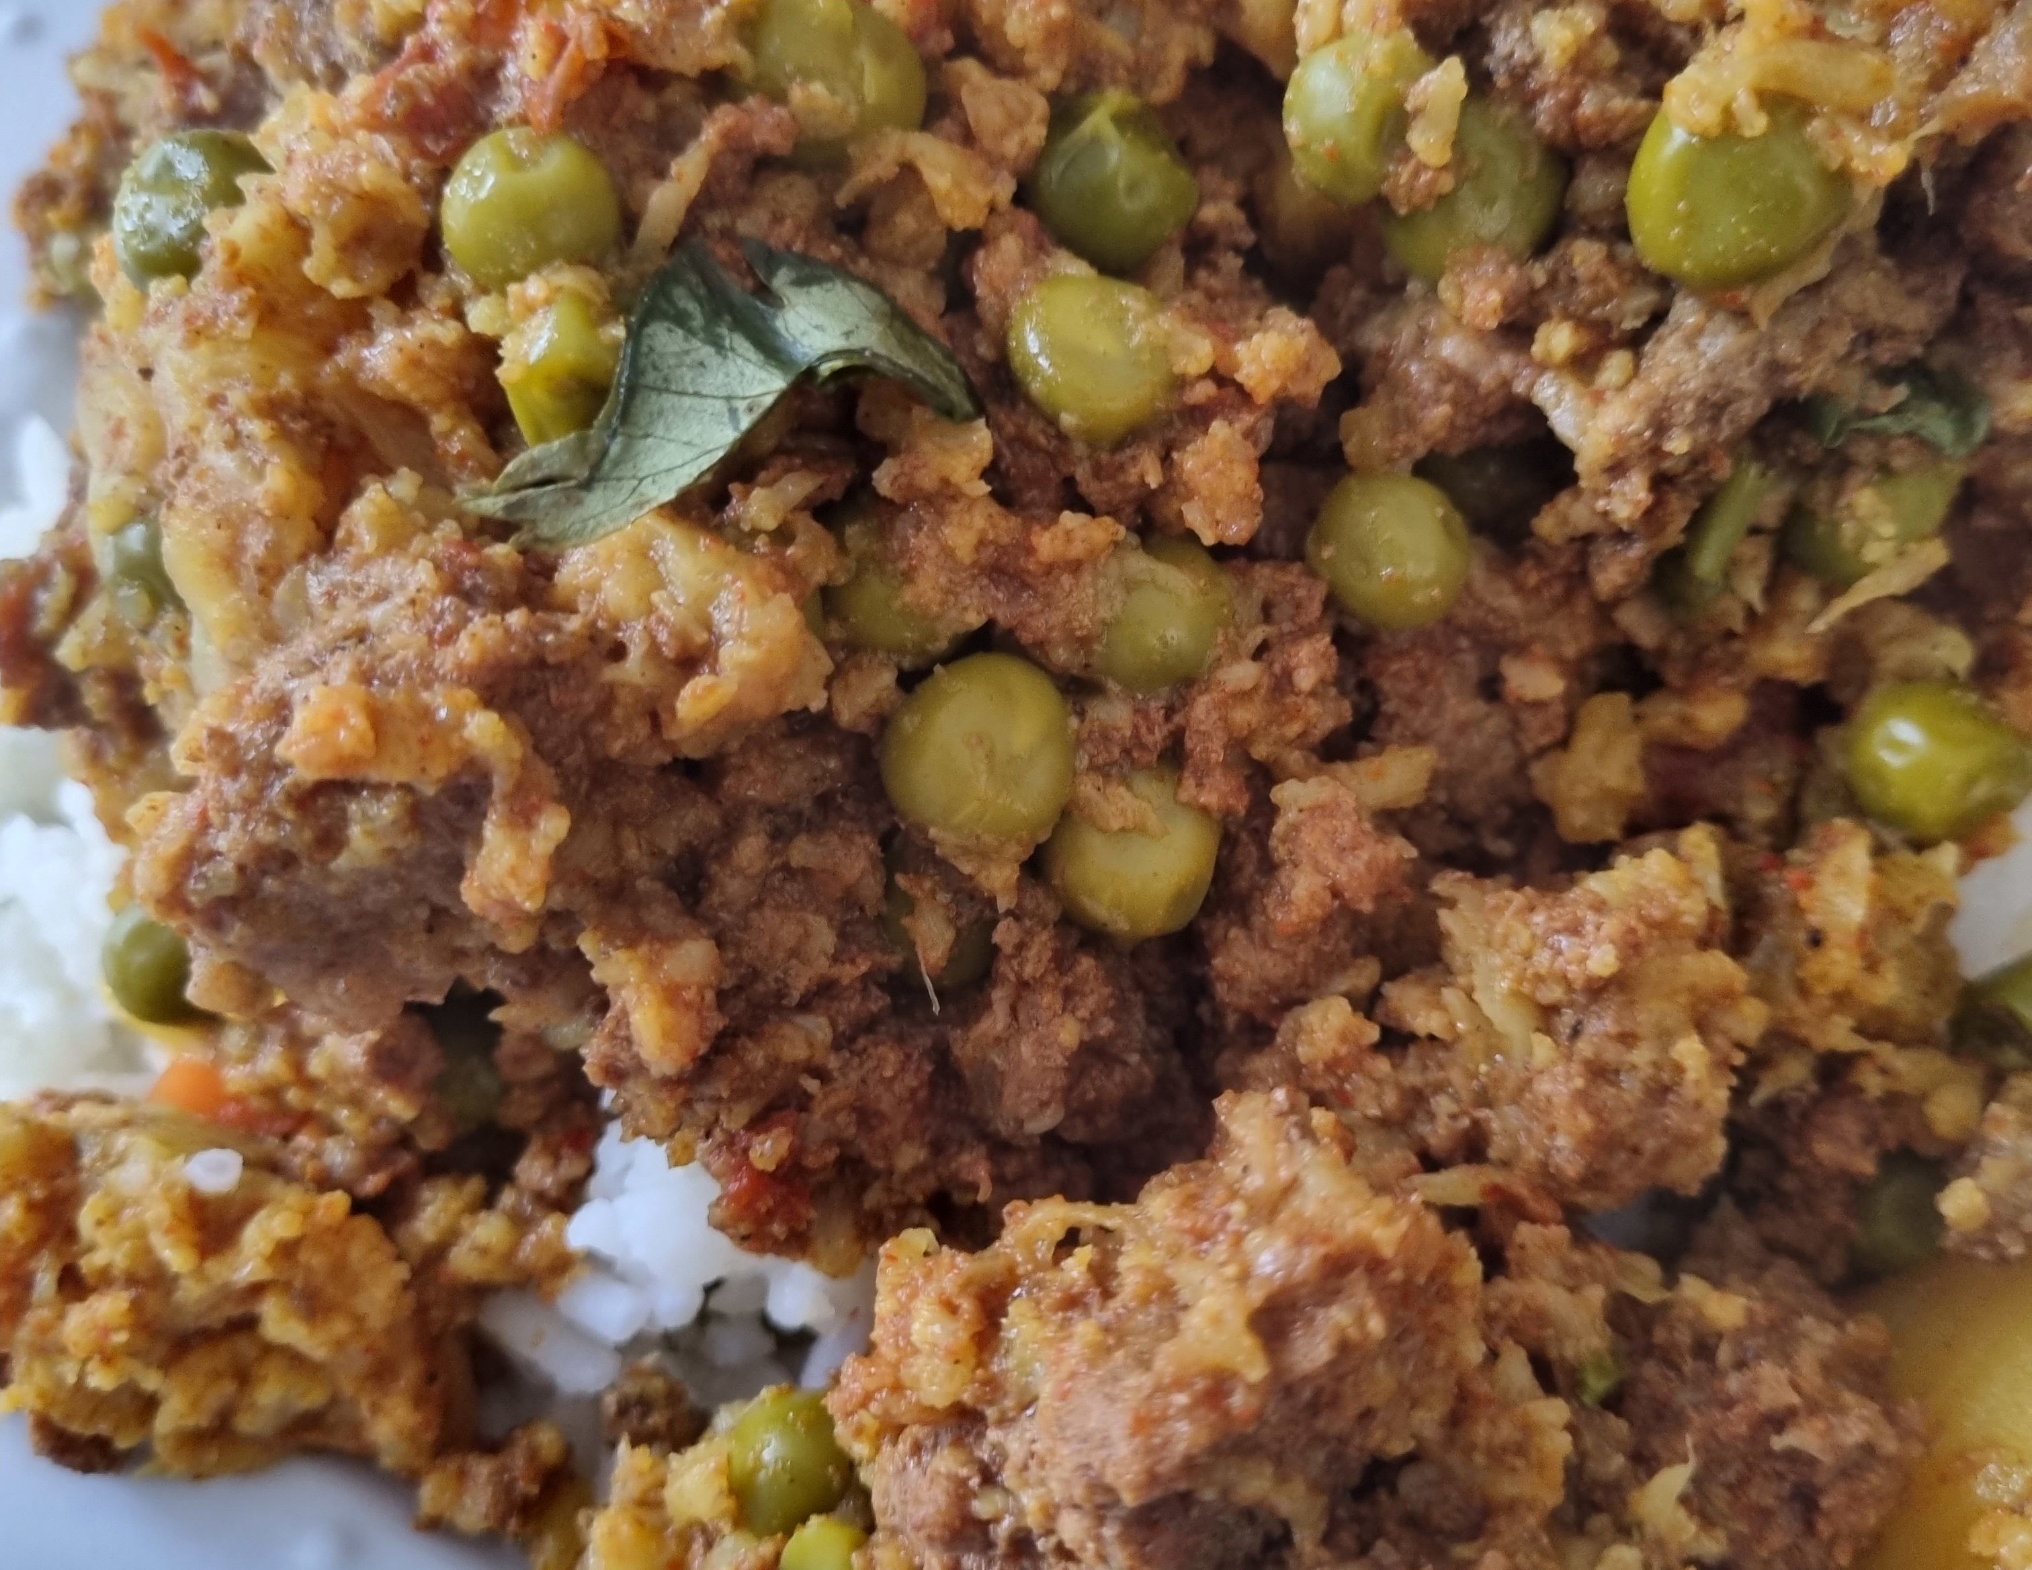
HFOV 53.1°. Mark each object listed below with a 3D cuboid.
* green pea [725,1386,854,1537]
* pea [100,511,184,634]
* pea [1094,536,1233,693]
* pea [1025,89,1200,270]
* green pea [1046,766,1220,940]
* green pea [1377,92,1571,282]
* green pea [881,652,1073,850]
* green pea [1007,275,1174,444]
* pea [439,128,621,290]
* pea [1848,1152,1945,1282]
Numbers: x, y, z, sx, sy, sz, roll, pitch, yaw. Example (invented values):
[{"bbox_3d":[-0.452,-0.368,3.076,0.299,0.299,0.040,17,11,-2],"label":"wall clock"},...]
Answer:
[{"bbox_3d":[-0.014,0.043,0.128,0.009,0.008,0.009,-3,62,0],"label":"green pea"},{"bbox_3d":[-0.054,-0.013,0.127,0.008,0.008,0.008,-1,61,0],"label":"pea"},{"bbox_3d":[0.008,-0.009,0.107,0.008,0.008,0.008,-1,61,0],"label":"pea"},{"bbox_3d":[0.005,-0.030,0.102,0.009,0.009,0.009,-3,62,0],"label":"pea"},{"bbox_3d":[0.006,0.003,0.103,0.009,0.009,0.009,-1,61,0],"label":"green pea"},{"bbox_3d":[0.023,-0.031,0.104,0.009,0.009,0.009,-3,62,0],"label":"green pea"},{"bbox_3d":[-0.002,-0.002,0.102,0.010,0.010,0.010,-1,61,0],"label":"green pea"},{"bbox_3d":[0.004,-0.023,0.111,0.009,0.009,0.009,-1,61,0],"label":"green pea"},{"bbox_3d":[-0.025,-0.029,0.103,0.009,0.009,0.009,-3,62,0],"label":"pea"},{"bbox_3d":[0.050,0.025,0.115,0.008,0.008,0.008,-1,61,0],"label":"pea"}]

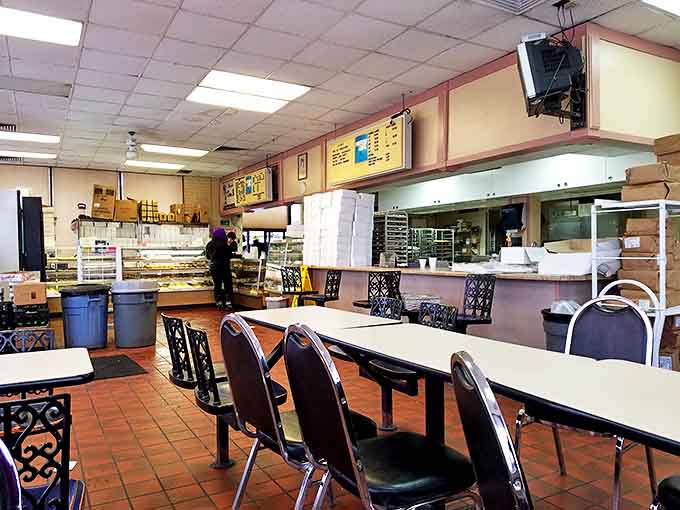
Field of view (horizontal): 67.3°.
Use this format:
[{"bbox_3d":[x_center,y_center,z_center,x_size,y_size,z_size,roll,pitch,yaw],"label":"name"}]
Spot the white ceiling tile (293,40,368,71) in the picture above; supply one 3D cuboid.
[{"bbox_3d":[-0.101,-1.978,5.068,0.605,0.020,0.605,-1,0,-30],"label":"white ceiling tile"}]

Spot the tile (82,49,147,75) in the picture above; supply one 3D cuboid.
[{"bbox_3d":[-2.292,-1.956,5.194,0.610,0.022,0.610,-1,1,-30],"label":"tile"}]

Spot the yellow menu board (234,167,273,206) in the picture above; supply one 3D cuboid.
[{"bbox_3d":[-1.844,-1.377,10.776,0.120,0.650,1.900,-1,0,-31],"label":"yellow menu board"}]

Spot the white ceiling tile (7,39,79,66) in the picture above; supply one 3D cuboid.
[{"bbox_3d":[-2.811,-1.927,4.866,0.610,0.020,0.610,-1,0,-31],"label":"white ceiling tile"}]

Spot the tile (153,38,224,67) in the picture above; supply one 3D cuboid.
[{"bbox_3d":[-1.461,-1.965,4.977,0.605,0.020,0.605,-1,0,-30],"label":"tile"}]

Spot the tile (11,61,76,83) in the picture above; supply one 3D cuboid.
[{"bbox_3d":[-3.127,-1.950,5.412,0.610,0.022,0.610,-1,1,-30],"label":"tile"}]

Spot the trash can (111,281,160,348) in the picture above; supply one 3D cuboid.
[{"bbox_3d":[-2.519,0.721,6.310,0.550,0.760,0.550,-1,1,-30],"label":"trash can"}]

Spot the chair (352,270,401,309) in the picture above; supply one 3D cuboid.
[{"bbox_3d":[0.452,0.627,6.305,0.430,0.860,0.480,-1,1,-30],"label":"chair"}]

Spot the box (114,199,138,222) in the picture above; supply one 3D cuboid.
[{"bbox_3d":[-4.822,-0.990,11.546,0.460,0.460,0.400,-1,0,-30],"label":"box"}]

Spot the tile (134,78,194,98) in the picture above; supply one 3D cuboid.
[{"bbox_3d":[-2.074,-1.965,6.028,0.610,0.022,0.610,-1,1,-30],"label":"tile"}]

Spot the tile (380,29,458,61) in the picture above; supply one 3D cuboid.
[{"bbox_3d":[0.733,-1.984,4.851,0.605,0.020,0.605,-1,0,-30],"label":"tile"}]

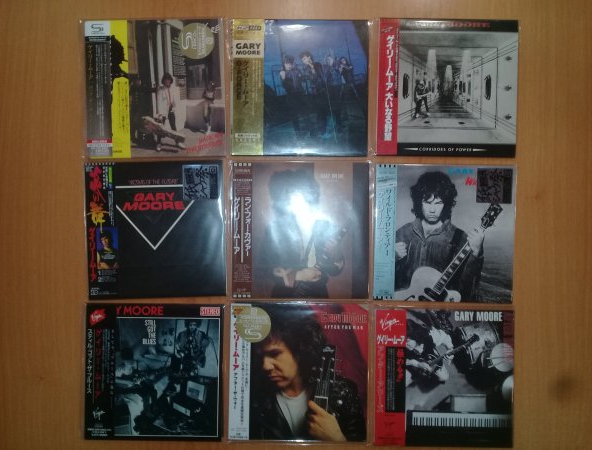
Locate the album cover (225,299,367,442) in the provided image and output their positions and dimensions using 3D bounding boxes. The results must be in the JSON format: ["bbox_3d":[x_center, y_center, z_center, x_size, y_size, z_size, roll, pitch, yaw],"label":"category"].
[{"bbox_3d":[0.003,0.146,0.534,0.136,0.006,0.136,1,90,1],"label":"album cover"}]

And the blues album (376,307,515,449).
[{"bbox_3d":[0.146,0.152,0.533,0.136,0.006,0.136,1,90,1],"label":"blues album"}]

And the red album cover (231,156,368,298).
[{"bbox_3d":[0.005,0.006,0.534,0.136,0.006,0.136,0,90,1],"label":"red album cover"}]

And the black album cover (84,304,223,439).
[{"bbox_3d":[-0.141,0.147,0.536,0.136,0.006,0.136,1,90,1],"label":"black album cover"}]

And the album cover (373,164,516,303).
[{"bbox_3d":[0.146,0.008,0.532,0.136,0.006,0.136,1,90,1],"label":"album cover"}]

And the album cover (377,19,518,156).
[{"bbox_3d":[0.149,-0.135,0.532,0.136,0.006,0.136,1,90,1],"label":"album cover"}]

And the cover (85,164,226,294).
[{"bbox_3d":[-0.139,0.005,0.536,0.136,0.006,0.136,-1,90,1],"label":"cover"}]

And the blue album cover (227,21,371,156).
[{"bbox_3d":[0.004,-0.136,0.534,0.136,0.006,0.136,1,90,1],"label":"blue album cover"}]

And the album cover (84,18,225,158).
[{"bbox_3d":[-0.140,-0.135,0.536,0.136,0.006,0.136,-1,90,1],"label":"album cover"}]

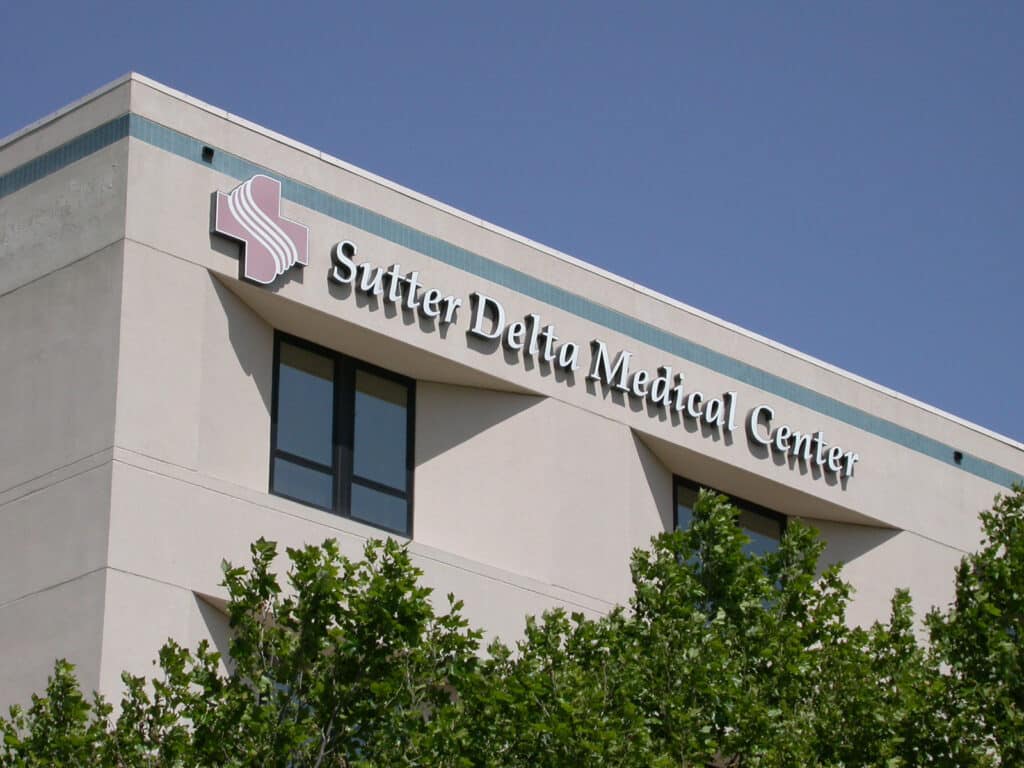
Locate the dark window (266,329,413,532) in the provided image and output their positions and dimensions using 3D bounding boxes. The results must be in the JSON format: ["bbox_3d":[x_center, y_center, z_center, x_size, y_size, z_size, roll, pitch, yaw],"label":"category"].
[{"bbox_3d":[-2.092,0.656,39.399,2.366,2.156,0.130,20,-30,-41],"label":"dark window"}]

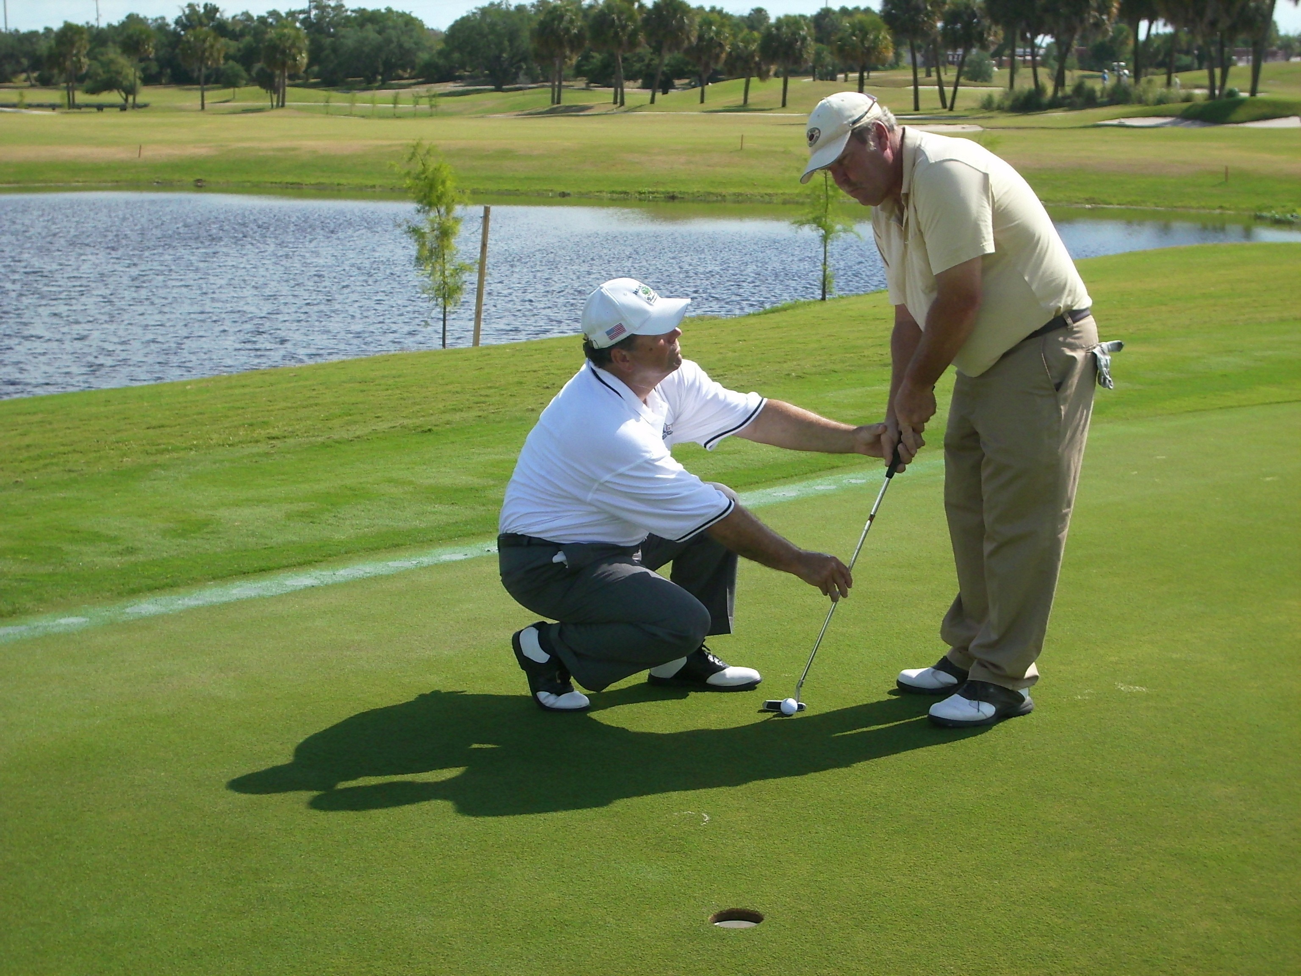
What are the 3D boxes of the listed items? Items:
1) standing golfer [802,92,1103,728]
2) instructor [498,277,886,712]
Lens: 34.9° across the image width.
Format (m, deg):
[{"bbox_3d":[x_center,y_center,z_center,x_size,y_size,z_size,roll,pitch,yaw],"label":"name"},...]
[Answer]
[{"bbox_3d":[0.770,-0.206,5.260,0.780,1.580,0.560,-1,11,-4],"label":"standing golfer"},{"bbox_3d":[0.105,0.015,5.355,0.980,1.110,0.640,3,12,14],"label":"instructor"}]

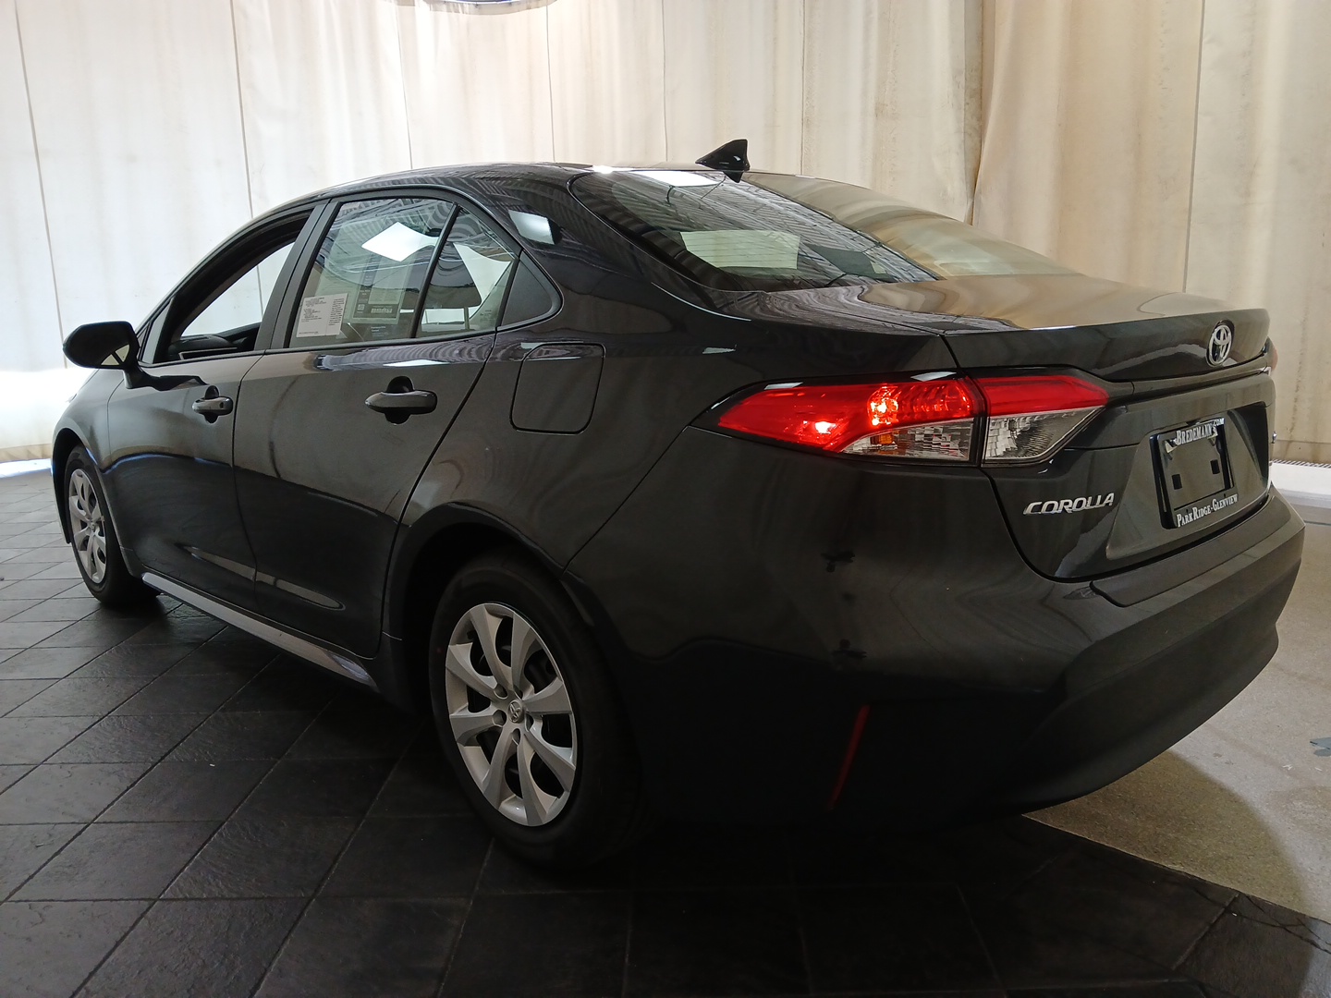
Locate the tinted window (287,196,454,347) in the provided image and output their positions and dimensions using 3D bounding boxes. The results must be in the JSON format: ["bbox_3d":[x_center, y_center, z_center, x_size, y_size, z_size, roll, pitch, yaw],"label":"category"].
[{"bbox_3d":[-0.688,-0.526,2.338,0.580,0.370,0.040,9,-10,45],"label":"tinted window"}]

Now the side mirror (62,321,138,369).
[{"bbox_3d":[-1.764,-0.478,3.120,0.210,0.146,0.130,-10,14,-44],"label":"side mirror"}]

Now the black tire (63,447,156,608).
[{"bbox_3d":[-2.134,0.093,3.868,0.210,0.630,0.630,-10,14,-44],"label":"black tire"}]

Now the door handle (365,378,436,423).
[{"bbox_3d":[-0.530,-0.196,2.001,0.060,0.092,0.255,-10,14,-44],"label":"door handle"}]

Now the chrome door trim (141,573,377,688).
[{"bbox_3d":[-1.233,0.339,2.872,0.055,0.080,1.600,-10,14,-44],"label":"chrome door trim"}]

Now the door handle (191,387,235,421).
[{"bbox_3d":[-1.227,-0.257,2.711,0.060,0.092,0.255,-10,14,-44],"label":"door handle"}]

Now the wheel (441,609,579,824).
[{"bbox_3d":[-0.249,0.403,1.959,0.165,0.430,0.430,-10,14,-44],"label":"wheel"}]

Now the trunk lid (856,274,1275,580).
[{"bbox_3d":[0.777,-0.188,1.929,1.260,0.470,0.610,-10,14,-44],"label":"trunk lid"}]

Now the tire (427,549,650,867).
[{"bbox_3d":[-0.240,0.401,1.968,0.210,0.630,0.630,-10,14,-44],"label":"tire"}]

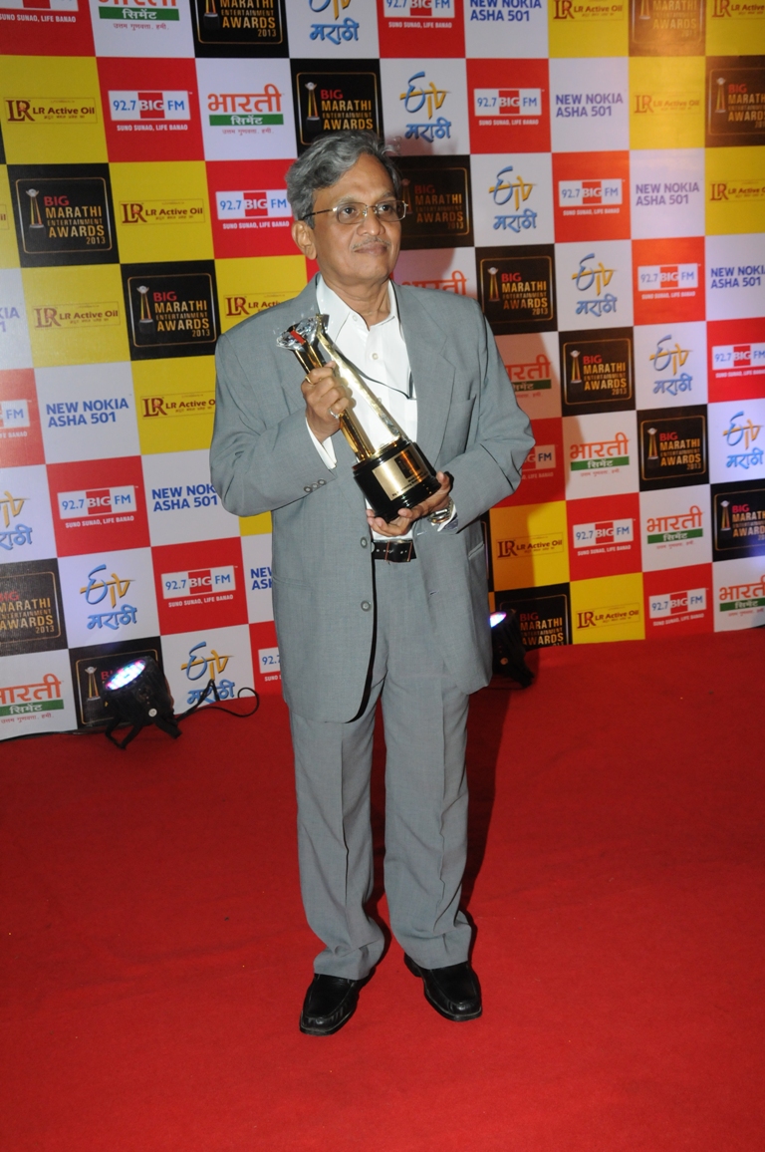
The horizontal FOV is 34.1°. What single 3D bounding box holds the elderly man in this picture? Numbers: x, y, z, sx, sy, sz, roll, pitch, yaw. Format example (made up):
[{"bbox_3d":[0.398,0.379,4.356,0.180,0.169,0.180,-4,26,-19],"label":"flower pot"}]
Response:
[{"bbox_3d":[-0.010,0.026,2.332,0.600,1.645,0.390,-6,11,-11],"label":"elderly man"}]

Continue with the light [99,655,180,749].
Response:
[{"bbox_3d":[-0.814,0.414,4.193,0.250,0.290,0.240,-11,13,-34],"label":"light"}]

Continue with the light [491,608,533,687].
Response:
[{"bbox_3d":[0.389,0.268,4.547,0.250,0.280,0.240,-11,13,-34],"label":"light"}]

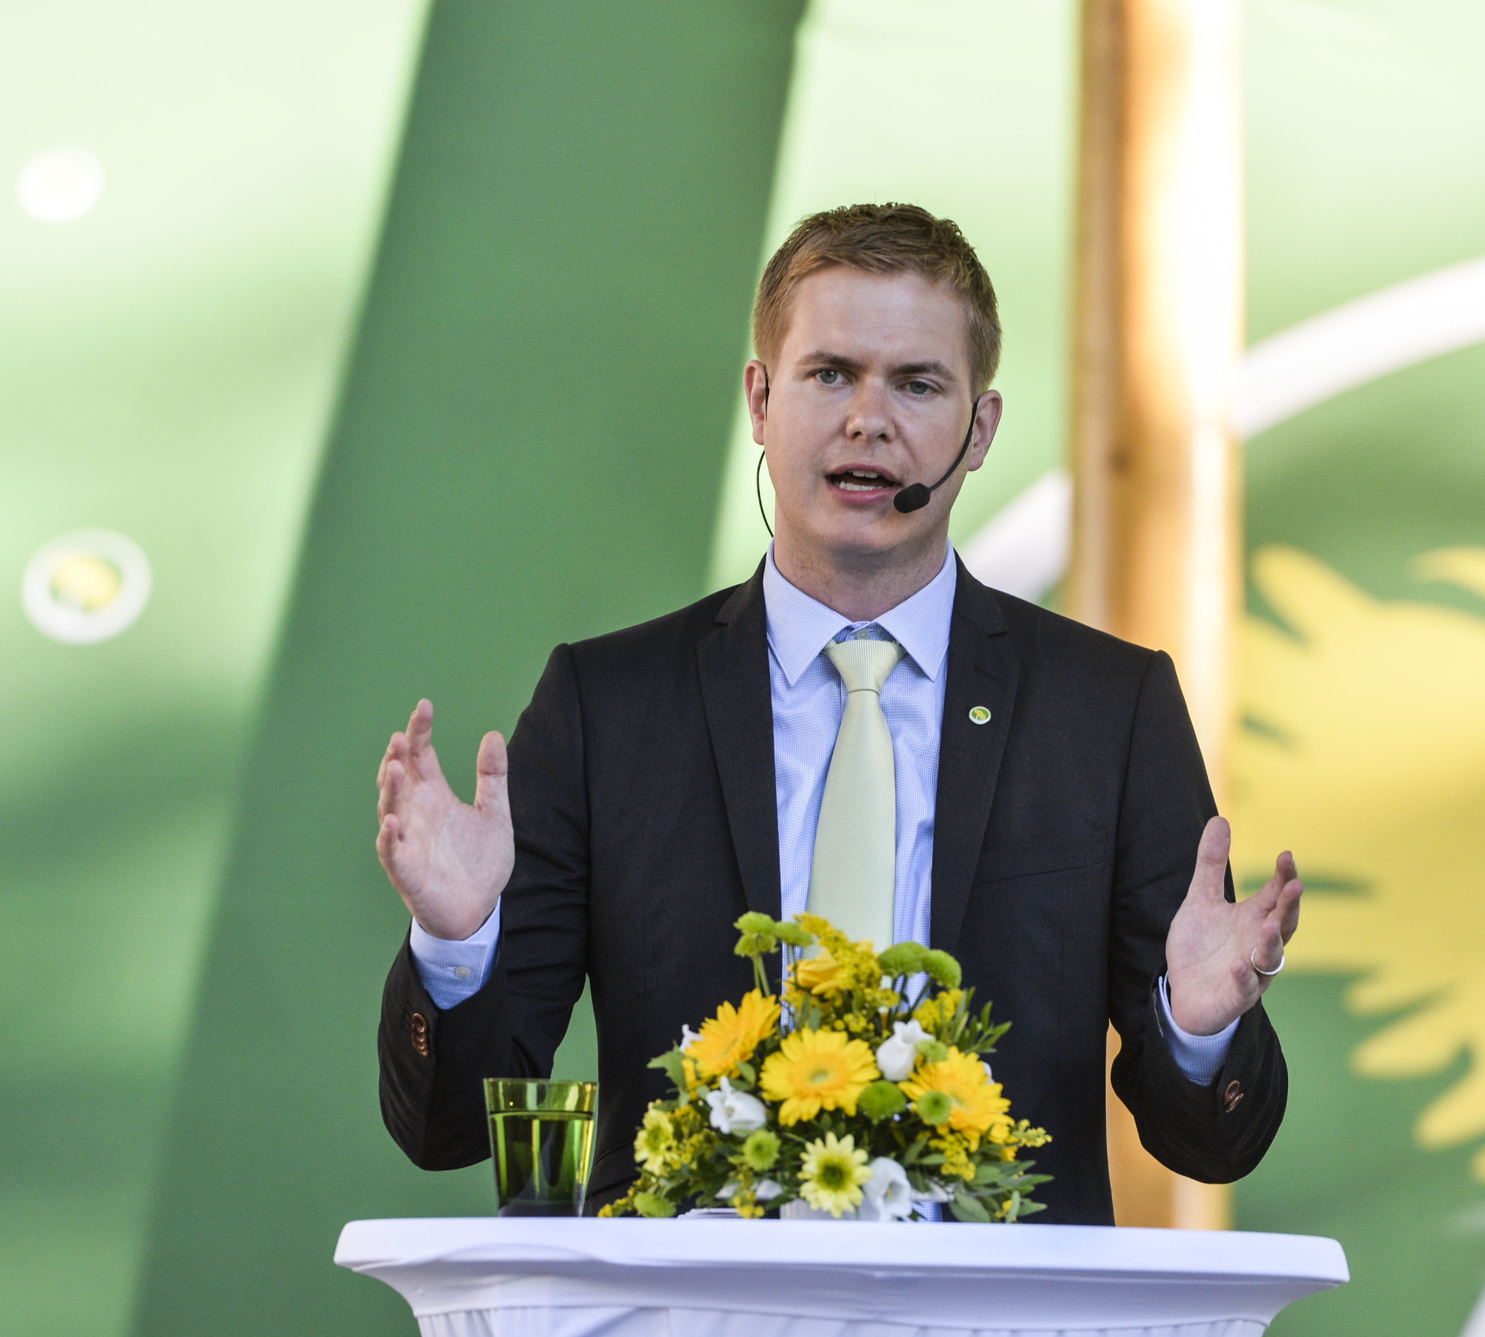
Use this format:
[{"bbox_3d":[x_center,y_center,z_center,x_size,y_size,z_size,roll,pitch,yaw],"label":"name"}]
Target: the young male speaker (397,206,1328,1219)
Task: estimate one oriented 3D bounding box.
[{"bbox_3d":[0.062,0.569,15.930,0.680,1.820,0.500,1,-2,3],"label":"young male speaker"}]

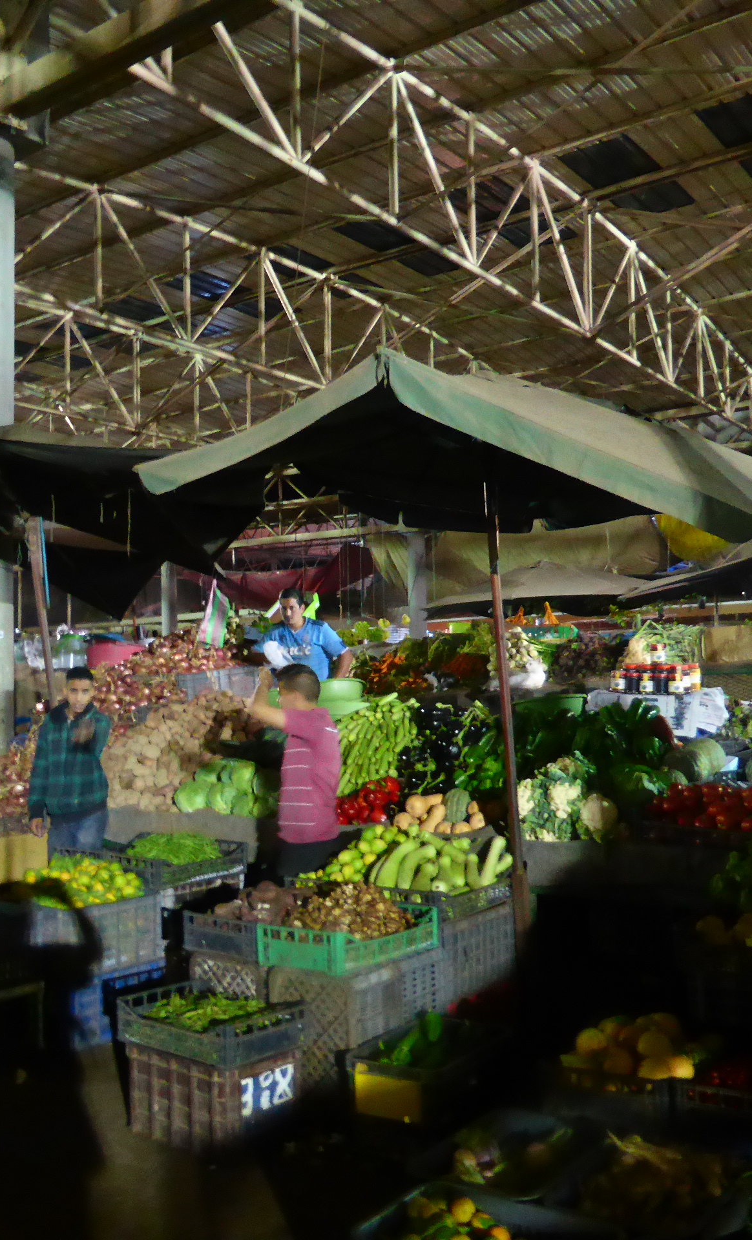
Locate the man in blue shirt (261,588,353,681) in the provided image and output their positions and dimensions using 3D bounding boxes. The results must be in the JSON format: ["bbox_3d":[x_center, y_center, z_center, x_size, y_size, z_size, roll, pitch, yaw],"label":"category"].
[{"bbox_3d":[-0.448,0.648,7.562,0.580,1.700,0.380,-2,-3,14],"label":"man in blue shirt"}]

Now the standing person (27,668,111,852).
[{"bbox_3d":[-1.711,1.123,6.711,0.470,1.710,0.340,-1,-2,-13],"label":"standing person"}]

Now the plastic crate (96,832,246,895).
[{"bbox_3d":[-1.025,1.251,6.108,0.430,0.145,0.600,-3,-3,36],"label":"plastic crate"}]

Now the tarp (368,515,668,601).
[{"bbox_3d":[1.982,-0.967,18.050,5.000,1.100,0.500,-3,-3,38],"label":"tarp"}]

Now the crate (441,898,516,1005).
[{"bbox_3d":[0.306,1.409,5.200,0.335,0.310,0.545,-3,-3,38],"label":"crate"}]

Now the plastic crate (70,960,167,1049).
[{"bbox_3d":[-1.297,1.753,5.535,0.340,0.307,0.531,-3,-3,40],"label":"plastic crate"}]

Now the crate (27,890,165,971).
[{"bbox_3d":[-1.302,1.446,5.549,0.340,0.307,0.531,-3,-3,40],"label":"crate"}]

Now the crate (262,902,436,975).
[{"bbox_3d":[-0.097,1.194,4.527,0.384,0.149,0.593,-3,-3,37],"label":"crate"}]

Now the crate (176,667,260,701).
[{"bbox_3d":[-0.889,0.471,7.358,0.530,0.310,0.350,-7,-4,15],"label":"crate"}]

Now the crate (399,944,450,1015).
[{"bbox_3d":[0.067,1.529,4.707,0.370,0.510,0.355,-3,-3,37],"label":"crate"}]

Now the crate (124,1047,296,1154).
[{"bbox_3d":[-0.583,1.693,4.301,0.534,0.309,0.320,-3,-3,36],"label":"crate"}]

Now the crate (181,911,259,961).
[{"bbox_3d":[-0.402,1.211,4.760,0.384,0.149,0.593,-3,-3,37],"label":"crate"}]

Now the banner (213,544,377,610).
[{"bbox_3d":[-2.093,-1.087,30.000,5.000,1.700,0.600,-3,-3,39],"label":"banner"}]

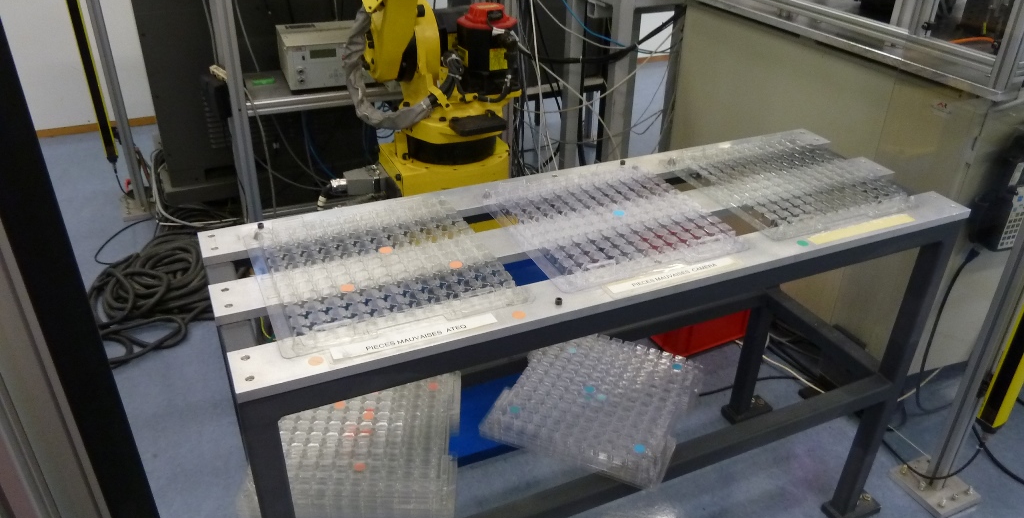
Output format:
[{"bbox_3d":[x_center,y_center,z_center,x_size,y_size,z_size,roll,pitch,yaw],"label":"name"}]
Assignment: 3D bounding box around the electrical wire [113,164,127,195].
[{"bbox_3d":[-1.846,-0.372,3.485,0.031,0.215,0.100,-12,33,-23],"label":"electrical wire"}]

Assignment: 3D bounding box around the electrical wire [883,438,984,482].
[{"bbox_3d":[1.221,0.540,2.161,0.158,0.138,0.218,-12,33,-23],"label":"electrical wire"}]

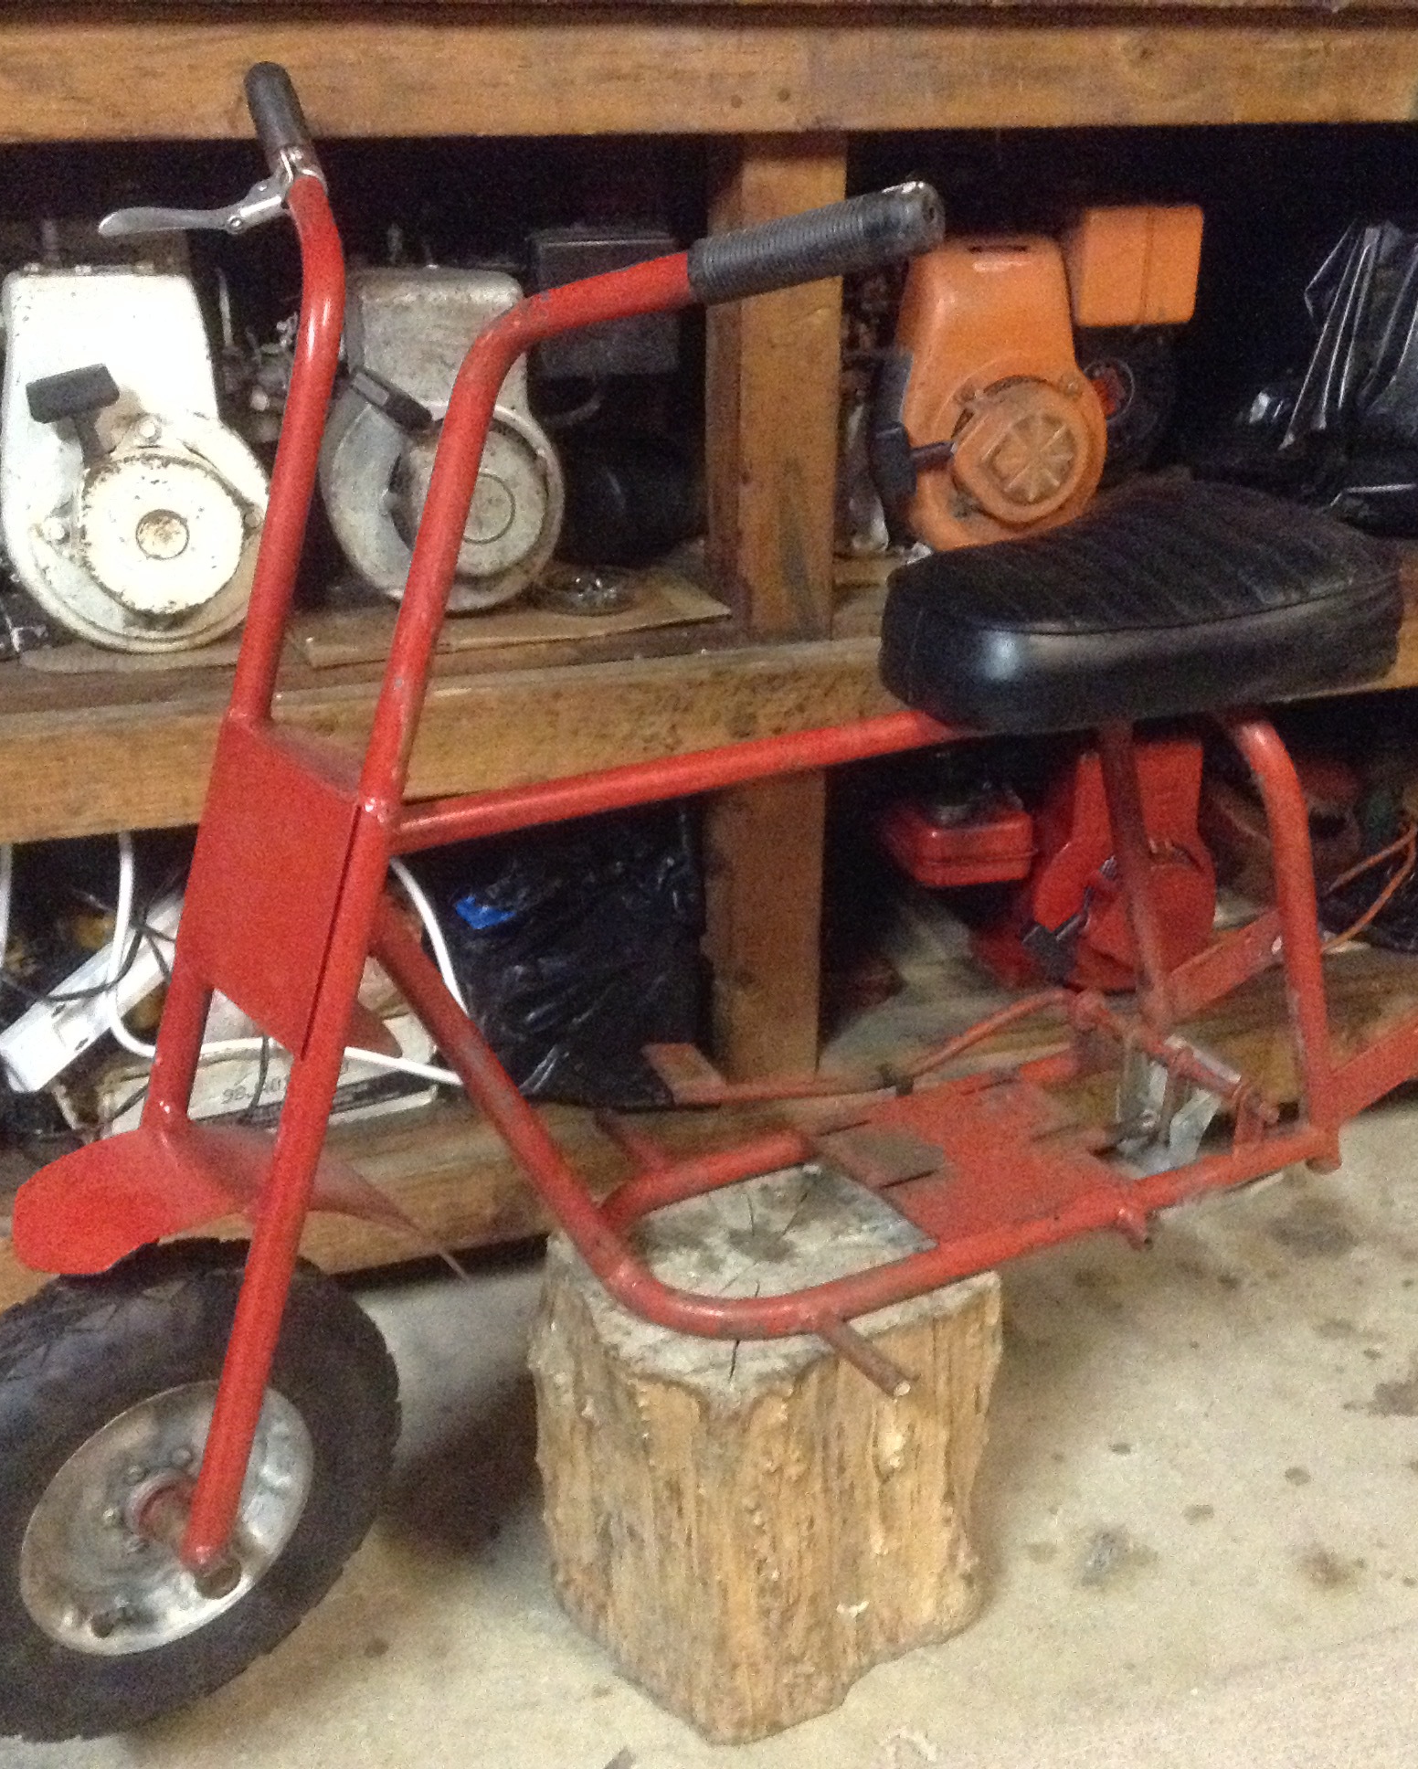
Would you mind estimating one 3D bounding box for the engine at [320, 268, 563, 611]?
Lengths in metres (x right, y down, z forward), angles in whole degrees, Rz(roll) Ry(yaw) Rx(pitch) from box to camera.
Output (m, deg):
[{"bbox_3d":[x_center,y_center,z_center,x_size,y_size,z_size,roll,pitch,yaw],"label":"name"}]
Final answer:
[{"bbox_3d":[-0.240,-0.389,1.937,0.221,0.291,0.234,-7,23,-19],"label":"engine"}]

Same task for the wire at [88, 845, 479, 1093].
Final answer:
[{"bbox_3d":[-0.369,0.062,1.958,0.307,0.208,0.146,-7,23,-19],"label":"wire"}]

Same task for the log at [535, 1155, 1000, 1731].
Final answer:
[{"bbox_3d":[0.033,0.370,1.528,0.256,0.265,0.231,-14,26,-33],"label":"log"}]

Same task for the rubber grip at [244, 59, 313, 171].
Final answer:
[{"bbox_3d":[-0.253,-0.453,1.327,0.034,0.034,0.125,-4,43,-16],"label":"rubber grip"}]

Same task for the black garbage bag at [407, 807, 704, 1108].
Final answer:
[{"bbox_3d":[-0.167,0.024,2.018,0.250,0.281,0.250,-7,23,-18],"label":"black garbage bag"}]

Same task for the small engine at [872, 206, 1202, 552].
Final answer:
[{"bbox_3d":[0.295,-0.488,2.173,0.338,0.299,0.260,-7,23,-19],"label":"small engine"}]

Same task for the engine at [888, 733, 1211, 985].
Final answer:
[{"bbox_3d":[0.323,-0.038,2.251,0.307,0.255,0.234,-7,23,-19],"label":"engine"}]

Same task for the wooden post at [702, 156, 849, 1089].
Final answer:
[{"bbox_3d":[0.050,-0.218,1.937,0.087,0.816,0.085,-7,23,-19],"label":"wooden post"}]

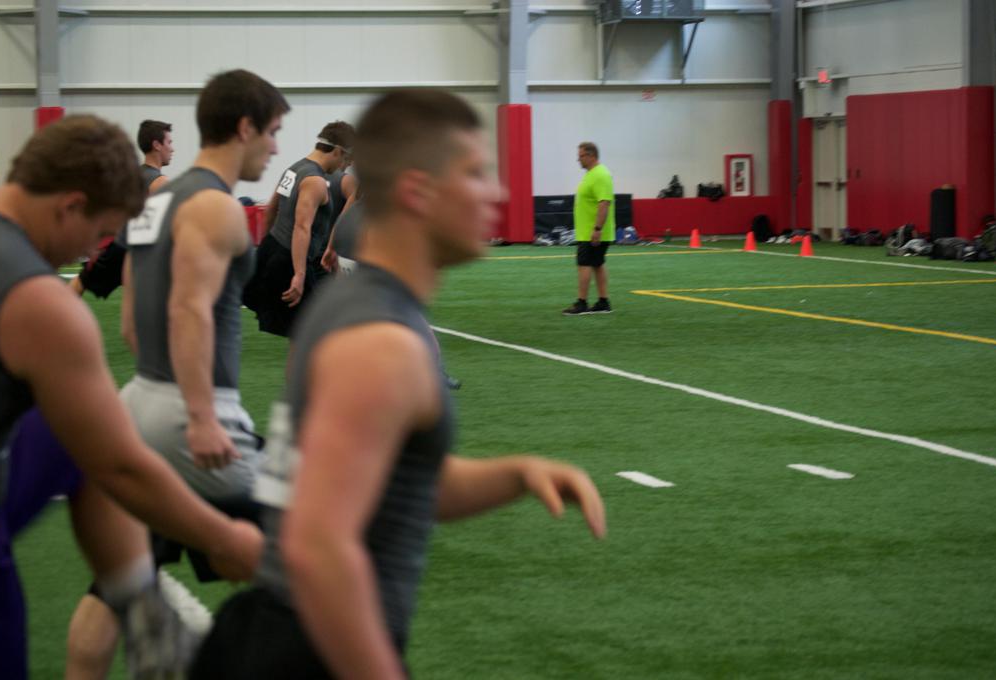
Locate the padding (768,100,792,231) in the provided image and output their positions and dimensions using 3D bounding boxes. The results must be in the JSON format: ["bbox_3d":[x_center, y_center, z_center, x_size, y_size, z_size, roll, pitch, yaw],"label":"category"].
[{"bbox_3d":[5.271,-3.200,49.300,0.340,2.500,0.420,-2,4,-15],"label":"padding"}]

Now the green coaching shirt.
[{"bbox_3d":[0.975,-1.379,26.500,0.380,0.780,0.560,-2,4,-15],"label":"green coaching shirt"}]

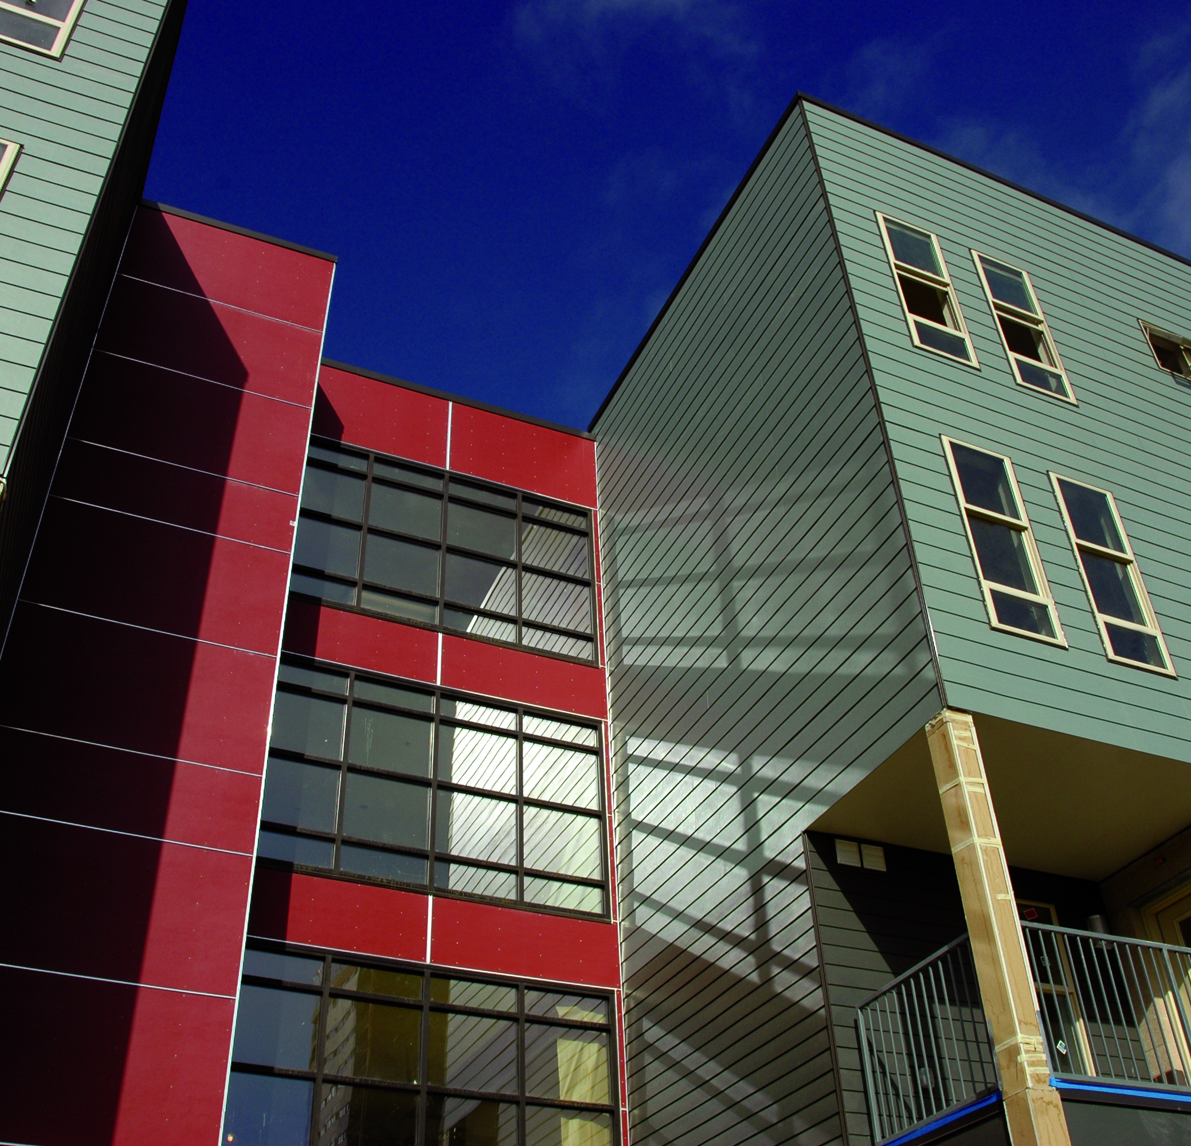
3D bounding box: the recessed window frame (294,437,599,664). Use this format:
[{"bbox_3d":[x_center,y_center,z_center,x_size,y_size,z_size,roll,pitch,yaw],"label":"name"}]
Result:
[{"bbox_3d":[-1.756,-0.265,15.022,3.830,2.380,0.140,14,-41,-20],"label":"recessed window frame"}]

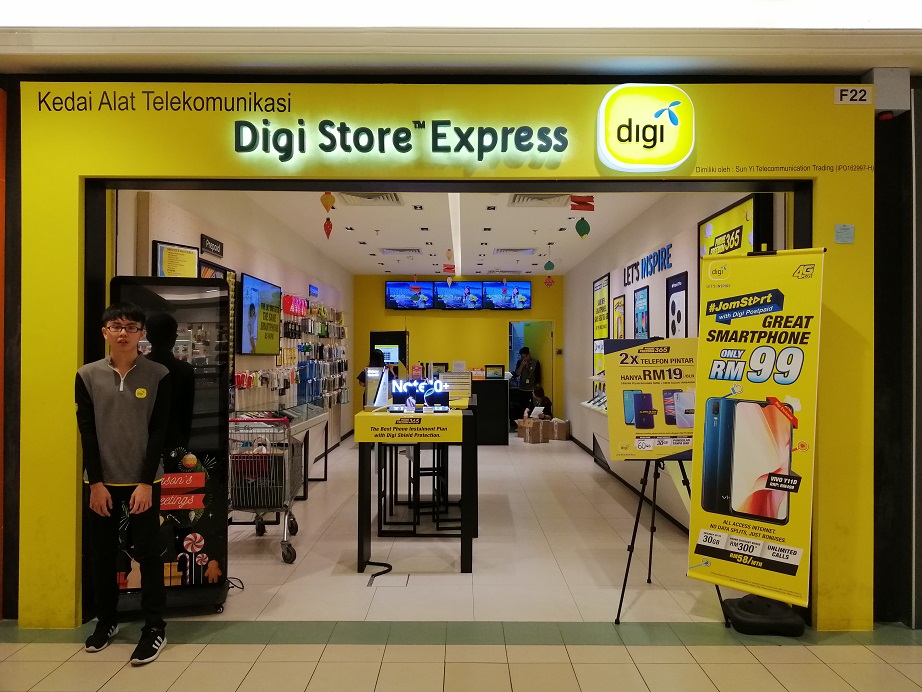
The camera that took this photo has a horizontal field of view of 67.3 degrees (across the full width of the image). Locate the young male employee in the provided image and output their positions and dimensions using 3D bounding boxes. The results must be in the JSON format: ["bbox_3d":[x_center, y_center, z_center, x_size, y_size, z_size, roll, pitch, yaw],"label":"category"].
[{"bbox_3d":[-1.662,0.642,3.430,0.450,1.720,0.340,0,-1,-16],"label":"young male employee"}]

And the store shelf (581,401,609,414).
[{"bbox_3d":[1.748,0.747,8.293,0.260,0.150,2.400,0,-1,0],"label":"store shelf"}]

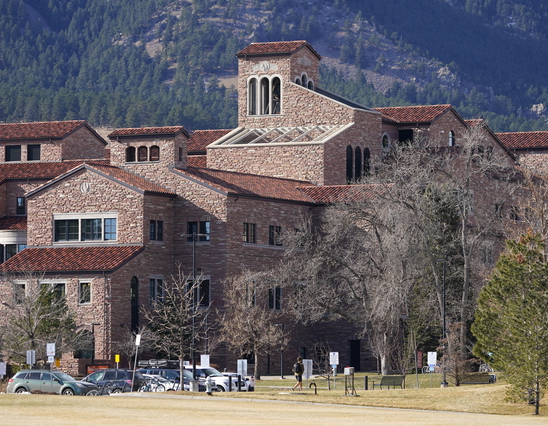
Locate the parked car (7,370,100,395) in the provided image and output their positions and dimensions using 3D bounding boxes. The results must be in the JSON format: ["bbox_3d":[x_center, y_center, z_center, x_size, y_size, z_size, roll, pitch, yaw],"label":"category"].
[{"bbox_3d":[-11.721,9.087,197.500,4.800,1.670,1.820,-2,-4,26],"label":"parked car"}]

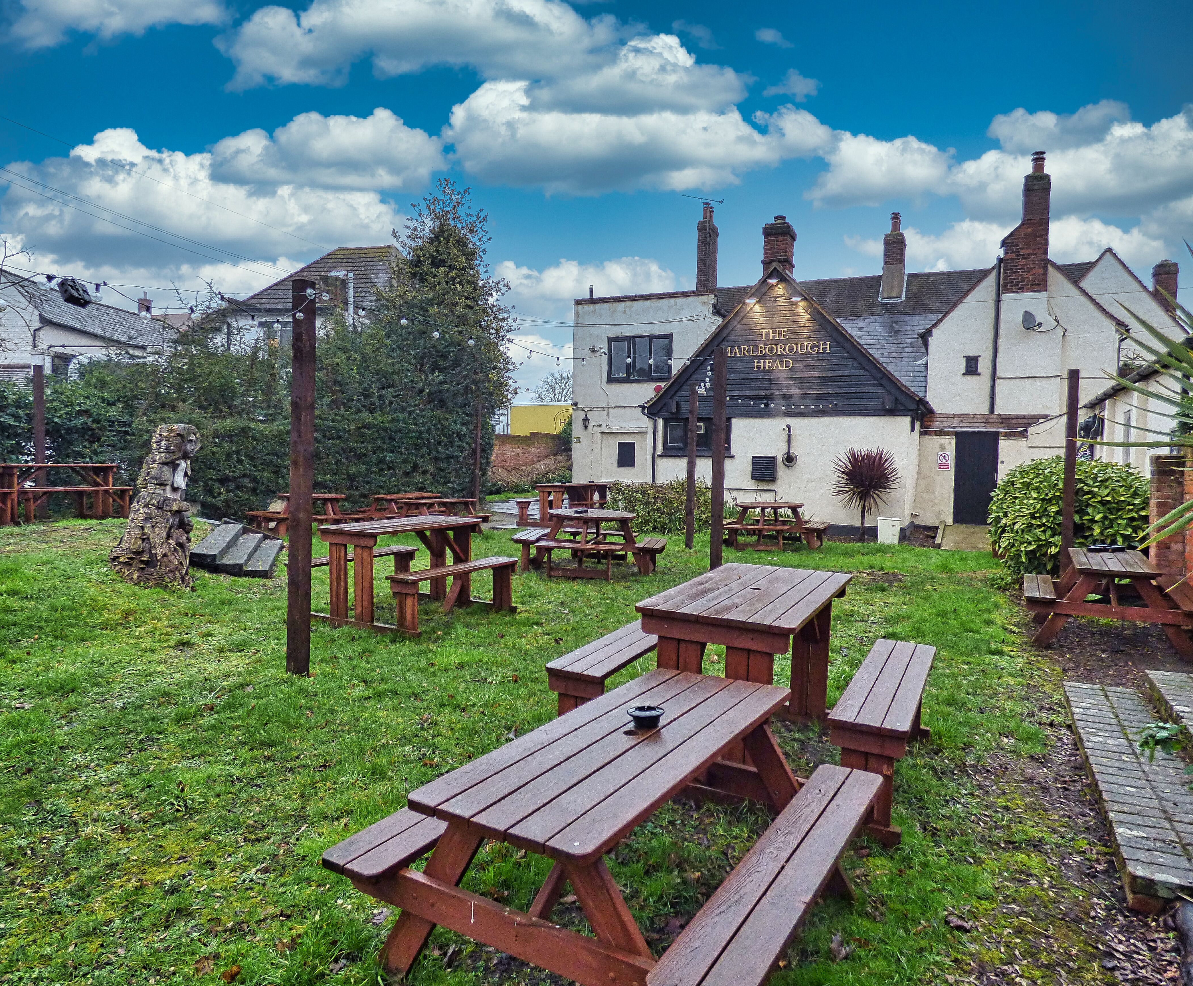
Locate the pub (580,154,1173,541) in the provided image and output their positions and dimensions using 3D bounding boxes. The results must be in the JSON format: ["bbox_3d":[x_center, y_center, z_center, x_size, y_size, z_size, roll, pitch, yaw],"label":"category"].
[{"bbox_3d":[7.479,-3.823,20.553,14.700,8.800,11.500,2,3,24],"label":"pub"}]

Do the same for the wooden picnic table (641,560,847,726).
[{"bbox_3d":[0.839,0.948,4.063,0.790,0.865,1.450,3,4,28],"label":"wooden picnic table"}]

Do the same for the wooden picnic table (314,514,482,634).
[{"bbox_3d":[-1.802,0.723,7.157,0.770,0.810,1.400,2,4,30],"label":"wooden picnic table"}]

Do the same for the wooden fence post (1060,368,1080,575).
[{"bbox_3d":[6.019,-0.209,9.624,0.118,2.720,0.118,3,4,29],"label":"wooden fence post"}]

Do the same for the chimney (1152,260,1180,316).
[{"bbox_3d":[14.983,-5.368,20.000,0.660,1.500,0.680,2,3,24],"label":"chimney"}]

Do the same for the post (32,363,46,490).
[{"bbox_3d":[-9.199,-0.907,12.565,0.150,2.450,0.150,0,3,-17],"label":"post"}]

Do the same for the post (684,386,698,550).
[{"bbox_3d":[1.542,-0.414,12.381,0.120,2.670,0.120,2,4,17],"label":"post"}]

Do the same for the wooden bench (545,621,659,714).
[{"bbox_3d":[0.230,1.099,4.393,0.330,0.505,1.480,3,4,28],"label":"wooden bench"}]

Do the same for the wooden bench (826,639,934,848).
[{"bbox_3d":[1.381,1.109,3.582,0.320,0.480,1.400,2,3,28],"label":"wooden bench"}]

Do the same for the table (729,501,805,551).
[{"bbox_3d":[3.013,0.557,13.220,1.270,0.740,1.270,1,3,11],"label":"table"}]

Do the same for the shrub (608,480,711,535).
[{"bbox_3d":[1.248,0.295,14.671,1.950,1.100,1.000,2,3,24],"label":"shrub"}]

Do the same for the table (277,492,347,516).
[{"bbox_3d":[-5.201,0.416,13.920,1.270,0.740,1.250,-1,3,-20],"label":"table"}]

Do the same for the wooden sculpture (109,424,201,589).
[{"bbox_3d":[-4.960,0.121,8.548,0.880,1.750,0.720,1,3,11],"label":"wooden sculpture"}]

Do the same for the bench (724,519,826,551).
[{"bbox_3d":[2.990,0.707,13.135,1.850,0.420,1.900,2,4,24],"label":"bench"}]

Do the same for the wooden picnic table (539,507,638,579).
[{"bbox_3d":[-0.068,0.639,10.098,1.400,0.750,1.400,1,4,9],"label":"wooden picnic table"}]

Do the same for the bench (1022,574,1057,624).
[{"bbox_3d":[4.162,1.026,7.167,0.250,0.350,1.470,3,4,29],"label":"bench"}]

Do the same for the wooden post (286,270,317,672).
[{"bbox_3d":[-1.998,-0.088,5.142,0.150,2.660,0.150,1,3,-14],"label":"wooden post"}]

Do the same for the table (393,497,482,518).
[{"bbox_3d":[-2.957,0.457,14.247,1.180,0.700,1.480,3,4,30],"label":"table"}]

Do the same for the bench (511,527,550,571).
[{"bbox_3d":[-0.865,0.771,10.237,0.320,0.425,1.080,1,4,9],"label":"bench"}]

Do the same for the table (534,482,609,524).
[{"bbox_3d":[-0.523,0.253,15.635,0.790,0.860,1.450,3,4,32],"label":"table"}]

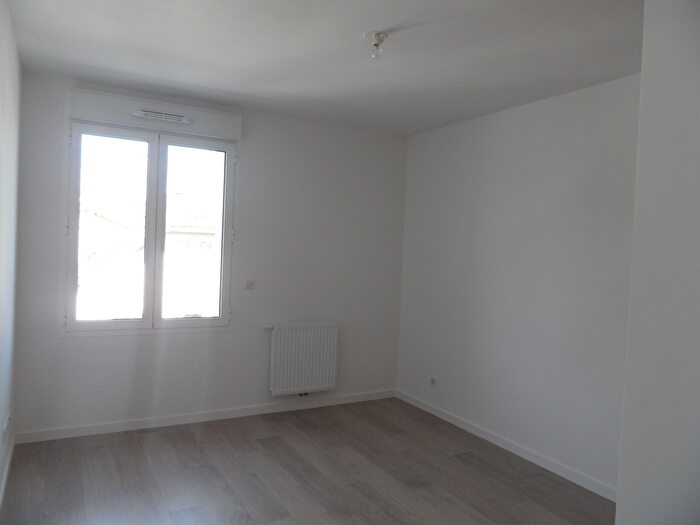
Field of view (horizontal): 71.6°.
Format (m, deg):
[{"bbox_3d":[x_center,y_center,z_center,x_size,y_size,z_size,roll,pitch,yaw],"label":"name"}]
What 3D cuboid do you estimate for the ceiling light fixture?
[{"bbox_3d":[0.125,-1.074,2.437,0.110,0.135,0.110,1,2,-30],"label":"ceiling light fixture"}]

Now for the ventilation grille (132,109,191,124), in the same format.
[{"bbox_3d":[-1.371,-1.062,3.524,0.420,0.055,0.035,1,2,-30],"label":"ventilation grille"}]

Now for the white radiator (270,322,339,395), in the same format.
[{"bbox_3d":[-0.401,0.806,4.150,0.600,0.600,0.090,1,2,-30],"label":"white radiator"}]

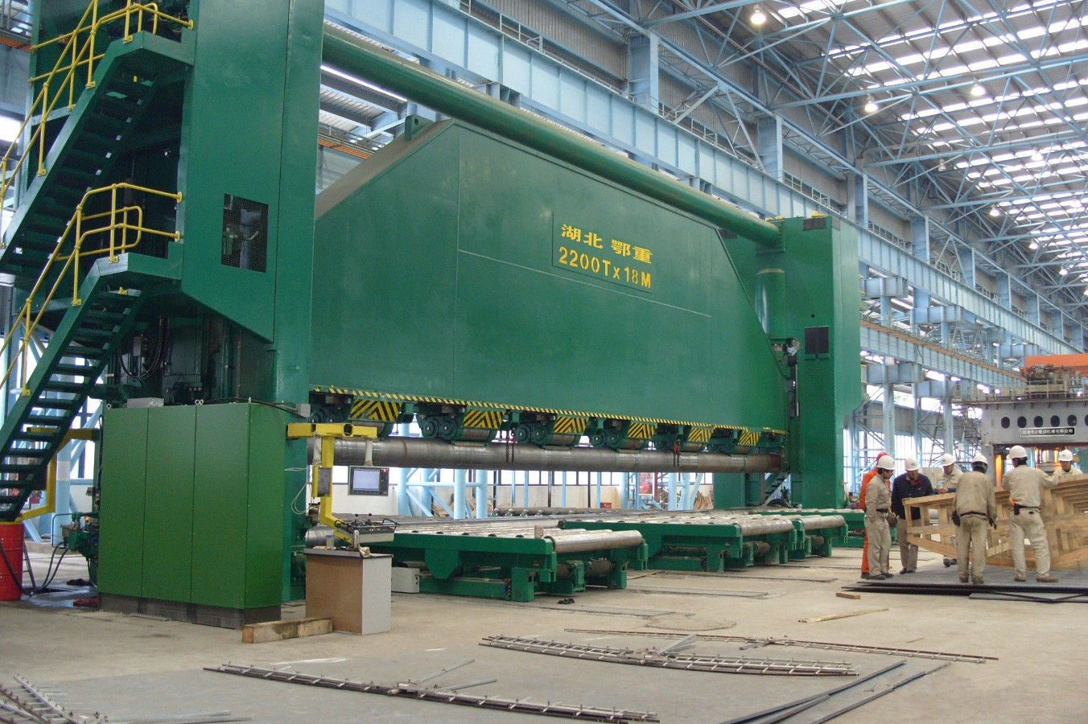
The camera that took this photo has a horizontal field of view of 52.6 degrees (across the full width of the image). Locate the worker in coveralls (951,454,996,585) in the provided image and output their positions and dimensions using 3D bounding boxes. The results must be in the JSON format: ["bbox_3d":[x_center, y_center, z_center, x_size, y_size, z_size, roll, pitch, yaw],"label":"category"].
[{"bbox_3d":[5.826,2.129,14.953,0.560,1.741,0.400,-1,-6,18],"label":"worker in coveralls"}]

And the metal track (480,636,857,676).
[{"bbox_3d":[0.944,2.494,9.402,3.246,0.070,0.500,-2,-6,26],"label":"metal track"}]

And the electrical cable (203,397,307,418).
[{"bbox_3d":[-3.227,0.513,12.300,1.300,0.240,0.220,4,-7,-30],"label":"electrical cable"}]

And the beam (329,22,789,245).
[{"bbox_3d":[1.004,-4.056,22.188,0.460,0.460,17.113,-4,-7,36],"label":"beam"}]

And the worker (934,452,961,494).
[{"bbox_3d":[6.582,2.408,17.943,0.540,1.797,0.400,-3,-7,30],"label":"worker"}]

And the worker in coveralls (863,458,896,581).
[{"bbox_3d":[4.696,2.173,15.425,0.440,1.725,0.470,-1,-6,17],"label":"worker in coveralls"}]

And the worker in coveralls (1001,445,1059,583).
[{"bbox_3d":[6.740,2.109,15.336,0.720,1.874,0.520,-2,-6,22],"label":"worker in coveralls"}]

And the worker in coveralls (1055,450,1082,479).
[{"bbox_3d":[7.994,2.231,16.712,0.540,1.770,0.400,-2,-6,23],"label":"worker in coveralls"}]

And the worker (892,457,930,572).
[{"bbox_3d":[5.461,2.292,16.402,0.550,1.697,0.400,1,-6,-7],"label":"worker"}]

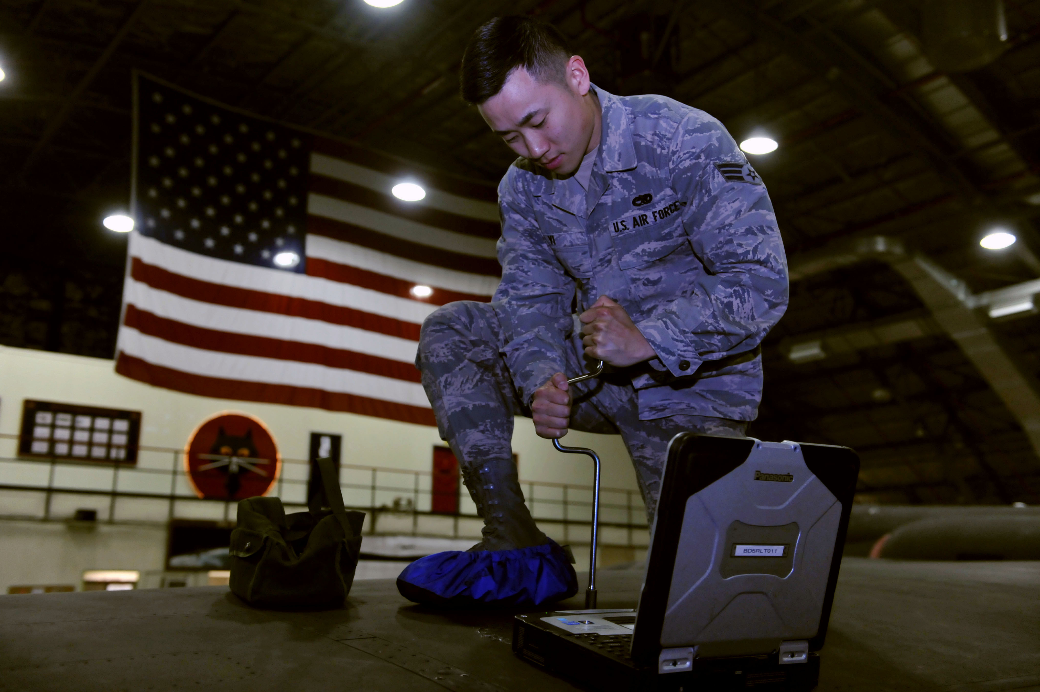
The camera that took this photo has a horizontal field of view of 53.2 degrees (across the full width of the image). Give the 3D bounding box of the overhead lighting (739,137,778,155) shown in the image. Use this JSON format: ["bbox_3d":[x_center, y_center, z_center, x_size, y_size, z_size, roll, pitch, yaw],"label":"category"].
[{"bbox_3d":[3.839,-3.262,16.709,0.600,0.260,0.600,0,-14,0],"label":"overhead lighting"}]

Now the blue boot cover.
[{"bbox_3d":[-0.052,0.373,1.690,0.315,0.110,0.130,10,-16,-33],"label":"blue boot cover"}]

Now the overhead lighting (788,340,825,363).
[{"bbox_3d":[6.072,0.120,22.000,0.300,0.310,0.780,10,-17,-34],"label":"overhead lighting"}]

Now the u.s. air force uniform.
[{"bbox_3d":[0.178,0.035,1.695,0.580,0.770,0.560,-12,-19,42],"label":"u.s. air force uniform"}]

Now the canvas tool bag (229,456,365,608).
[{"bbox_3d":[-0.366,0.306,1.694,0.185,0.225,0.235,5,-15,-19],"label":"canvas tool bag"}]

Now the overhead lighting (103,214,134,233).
[{"bbox_3d":[-7.846,-2.446,20.410,0.620,0.260,0.620,0,-14,0],"label":"overhead lighting"}]

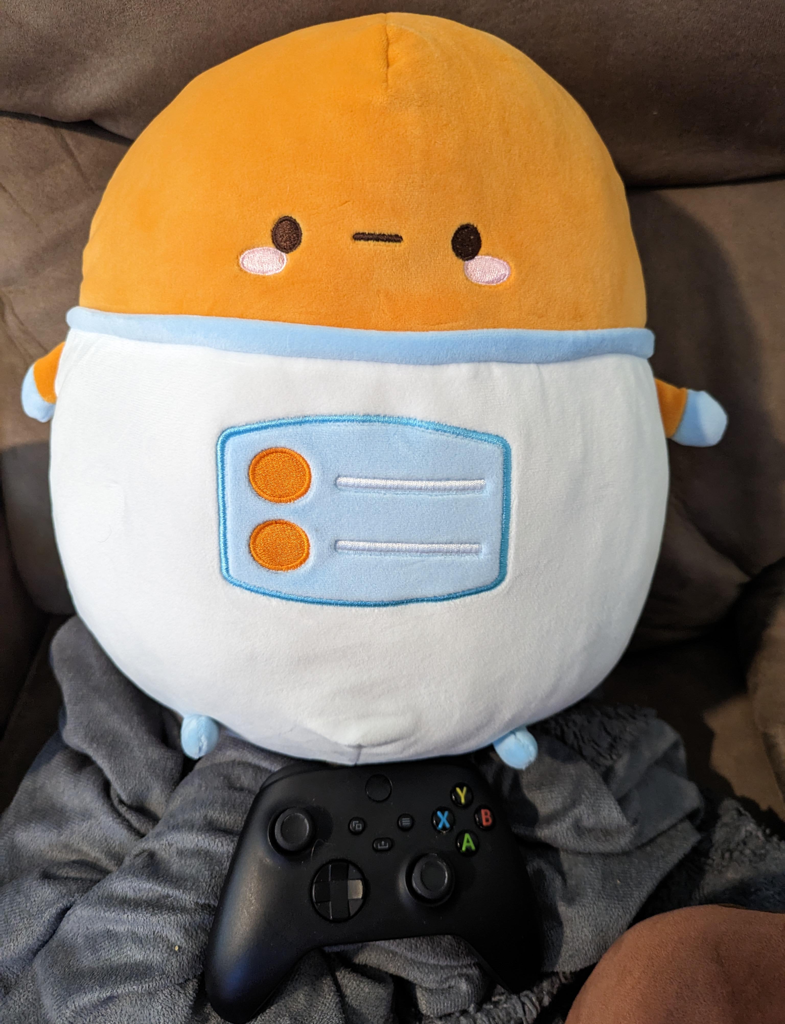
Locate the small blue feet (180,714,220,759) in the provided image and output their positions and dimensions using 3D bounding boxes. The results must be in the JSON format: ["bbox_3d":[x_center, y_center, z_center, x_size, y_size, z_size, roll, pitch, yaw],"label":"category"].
[{"bbox_3d":[-0.106,0.123,0.398,0.023,0.026,0.025,2,17,-3],"label":"small blue feet"}]

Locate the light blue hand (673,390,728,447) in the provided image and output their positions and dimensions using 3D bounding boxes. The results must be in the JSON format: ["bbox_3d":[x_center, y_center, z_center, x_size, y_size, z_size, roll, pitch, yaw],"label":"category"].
[{"bbox_3d":[0.175,-0.053,0.412,0.031,0.033,0.026,2,17,-3],"label":"light blue hand"}]

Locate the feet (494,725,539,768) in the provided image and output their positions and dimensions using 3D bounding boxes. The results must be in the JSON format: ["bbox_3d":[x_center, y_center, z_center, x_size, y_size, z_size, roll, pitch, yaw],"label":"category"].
[{"bbox_3d":[0.069,0.131,0.403,0.025,0.026,0.026,2,17,-3],"label":"feet"}]

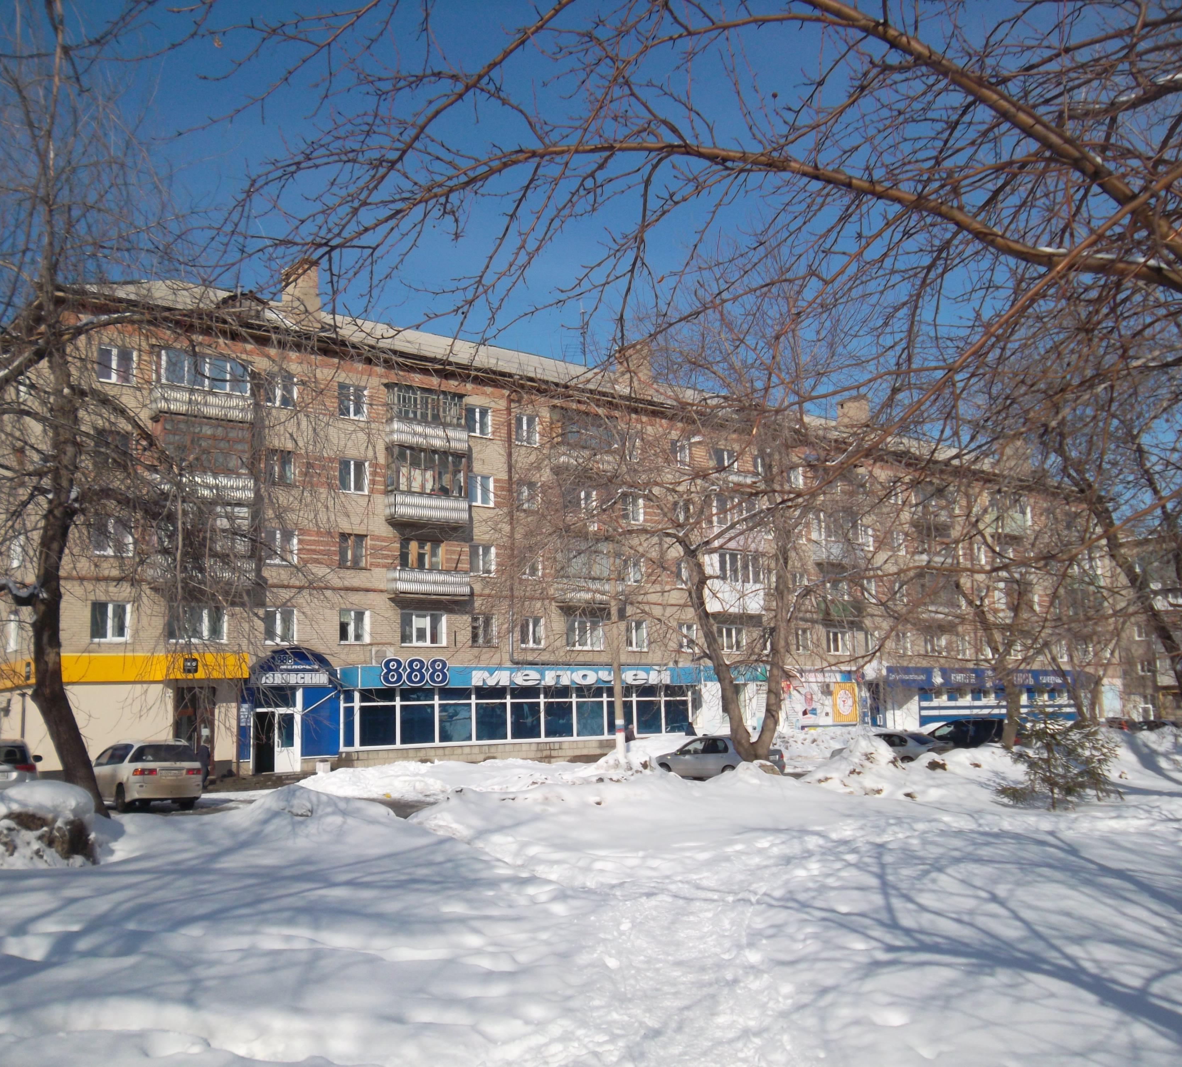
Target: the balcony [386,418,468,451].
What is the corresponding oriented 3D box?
[{"bbox_3d":[-6.245,-3.619,42.495,3.170,1.000,0.820,6,-12,-38],"label":"balcony"}]

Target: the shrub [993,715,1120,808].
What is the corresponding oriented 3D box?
[{"bbox_3d":[6.865,3.388,16.300,1.800,1.380,1.750,6,-12,-38],"label":"shrub"}]

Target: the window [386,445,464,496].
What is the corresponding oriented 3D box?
[{"bbox_3d":[-6.235,-2.209,42.263,2.990,1.670,0.850,6,-12,-37],"label":"window"}]

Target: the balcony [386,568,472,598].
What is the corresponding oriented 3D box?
[{"bbox_3d":[-5.898,1.867,40.462,3.040,1.070,0.800,5,-13,-37],"label":"balcony"}]

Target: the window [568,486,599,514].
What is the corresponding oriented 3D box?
[{"bbox_3d":[-0.418,-1.318,47.353,1.701,1.225,0.150,6,-12,-37],"label":"window"}]

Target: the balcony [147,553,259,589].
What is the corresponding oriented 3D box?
[{"bbox_3d":[-12.712,1.267,36.289,3.220,0.970,0.820,6,-12,-38],"label":"balcony"}]

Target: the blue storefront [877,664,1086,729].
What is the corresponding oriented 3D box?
[{"bbox_3d":[21.081,8.924,59.413,17.400,3.500,1.600,5,-13,-37],"label":"blue storefront"}]

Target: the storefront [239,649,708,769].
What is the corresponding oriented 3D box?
[{"bbox_3d":[-3.295,6.619,42.321,20.500,4.000,1.600,6,-12,-38],"label":"storefront"}]

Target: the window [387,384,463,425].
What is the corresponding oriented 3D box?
[{"bbox_3d":[-6.323,-4.715,42.699,2.990,1.260,0.850,6,-12,-37],"label":"window"}]

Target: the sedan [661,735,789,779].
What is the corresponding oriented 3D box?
[{"bbox_3d":[3.848,6.968,34.088,1.690,1.460,4.350,7,-13,-41],"label":"sedan"}]

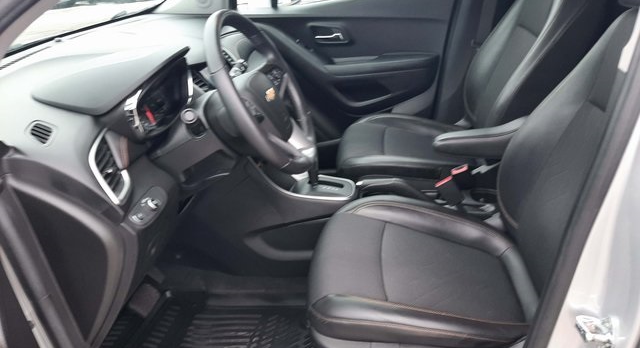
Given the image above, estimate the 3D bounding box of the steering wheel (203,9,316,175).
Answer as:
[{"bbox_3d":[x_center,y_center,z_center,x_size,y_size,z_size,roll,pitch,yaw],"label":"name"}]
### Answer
[{"bbox_3d":[-0.127,-0.165,1.015,0.085,0.370,0.370,-24,18,20],"label":"steering wheel"}]

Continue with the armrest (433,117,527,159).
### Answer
[{"bbox_3d":[0.434,-0.105,1.256,0.270,0.090,0.080,3,25,9],"label":"armrest"}]

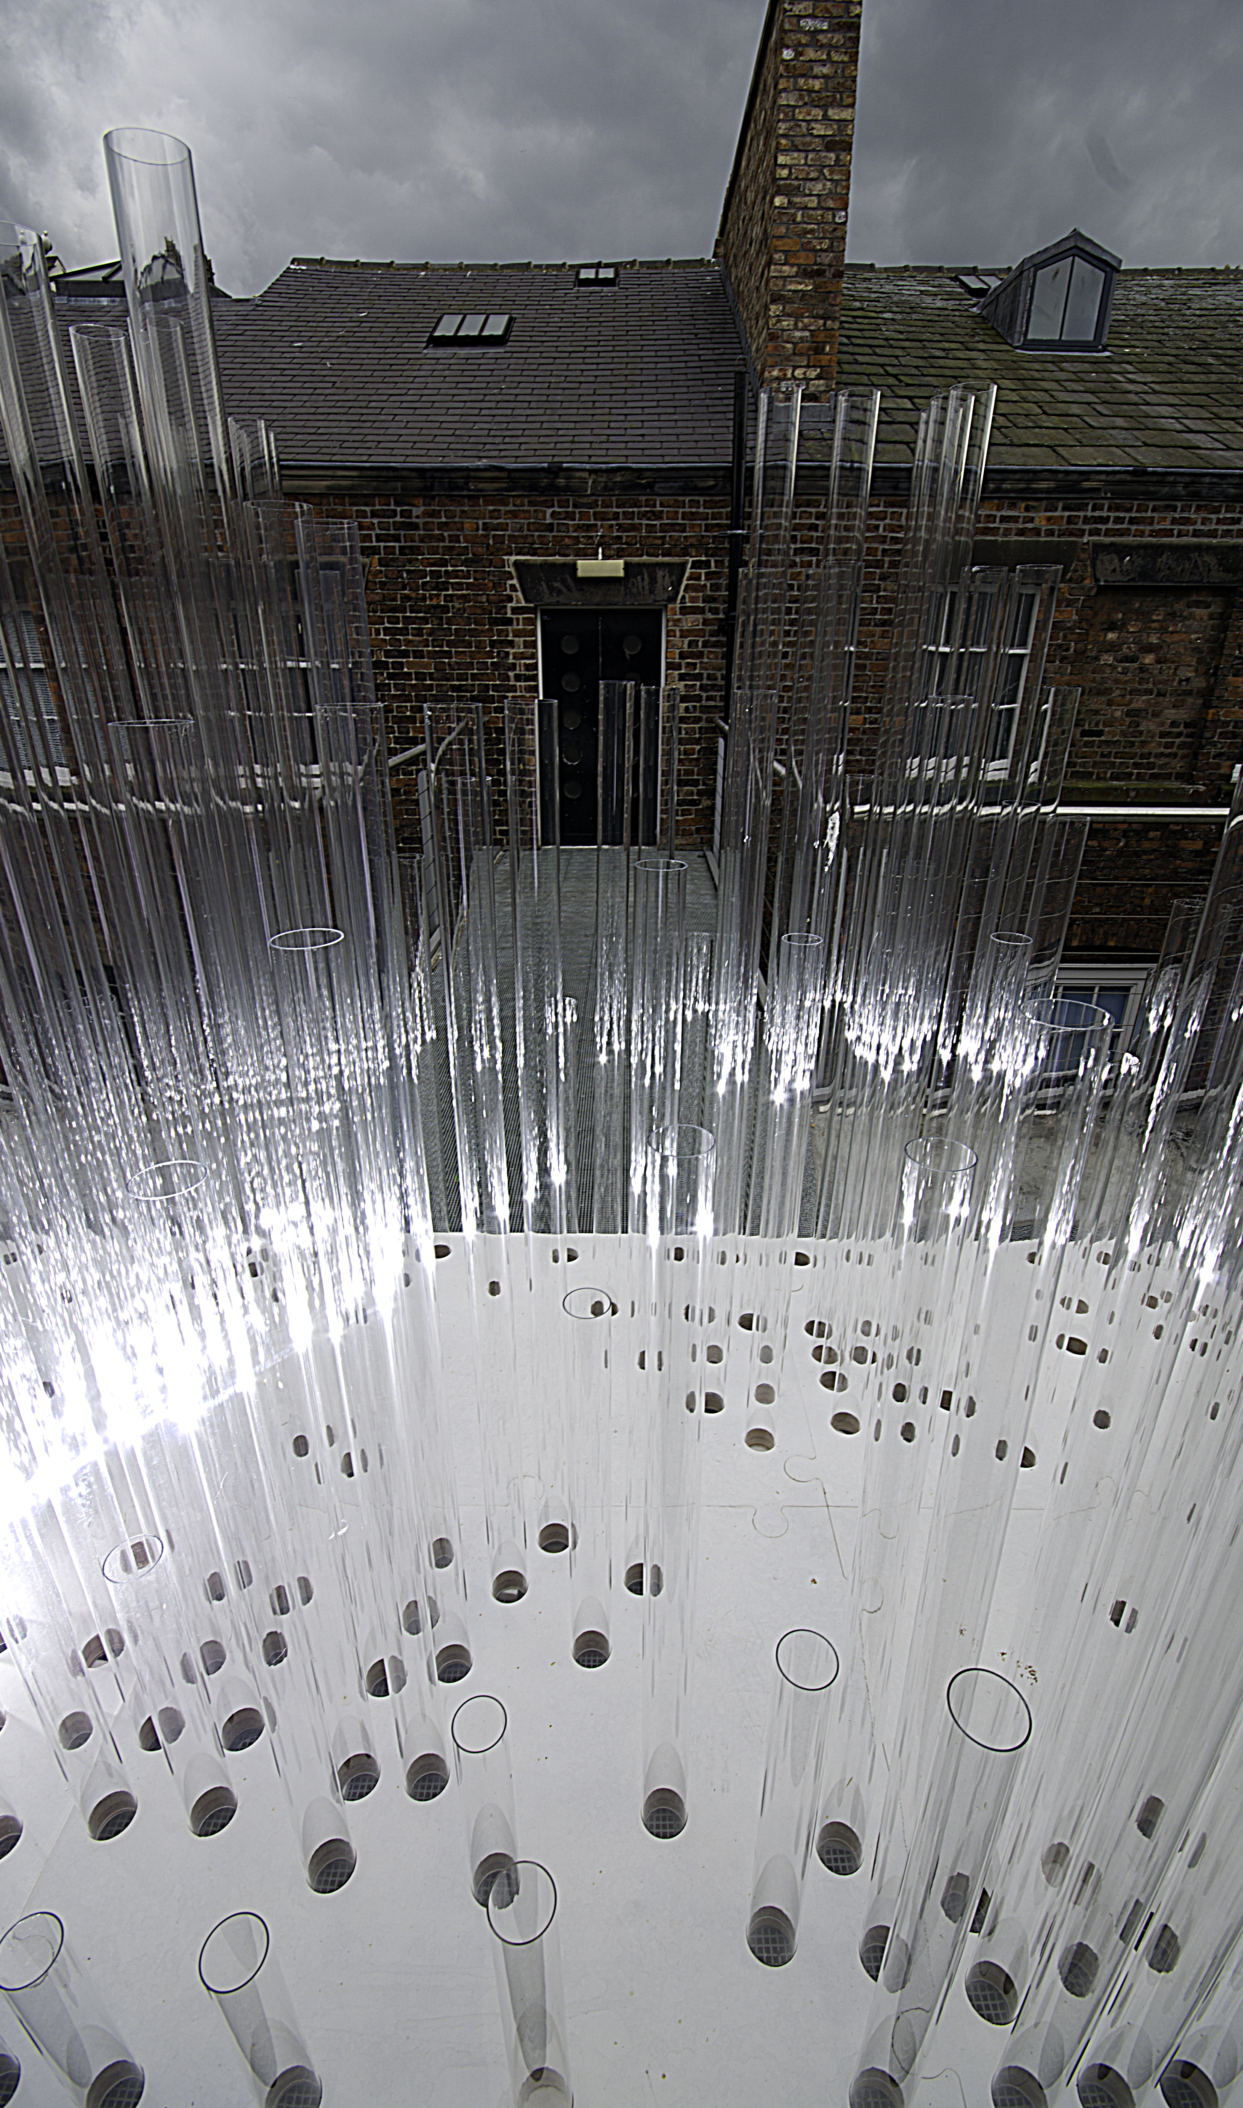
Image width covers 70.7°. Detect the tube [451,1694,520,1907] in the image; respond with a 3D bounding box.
[{"bbox_3d":[-0.155,0.897,1.035,0.060,0.346,0.060,0,23,0],"label":"tube"}]

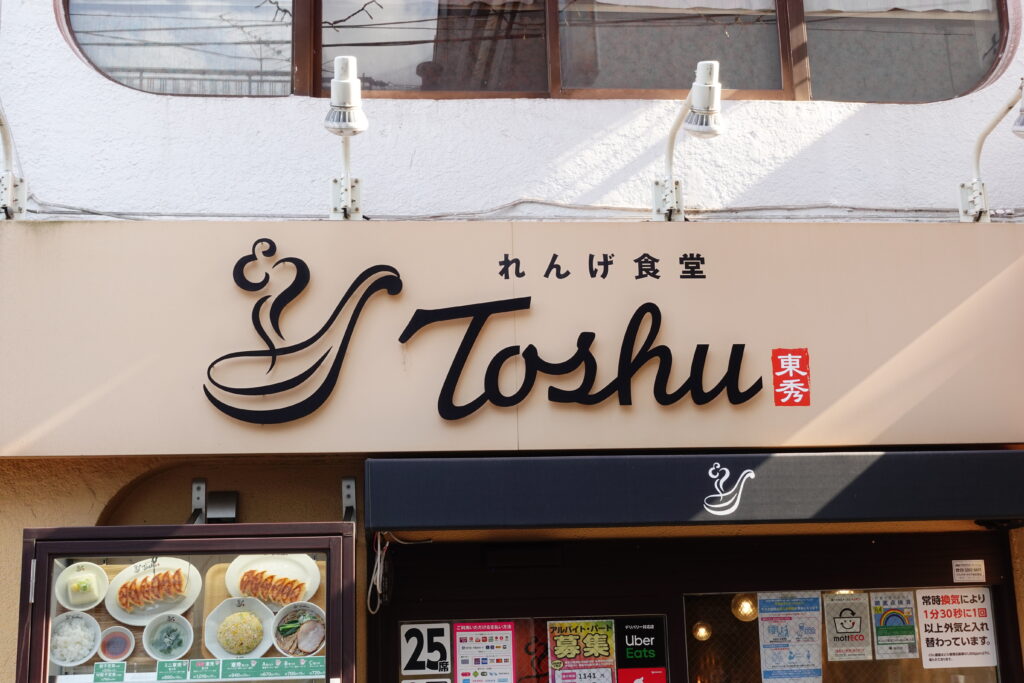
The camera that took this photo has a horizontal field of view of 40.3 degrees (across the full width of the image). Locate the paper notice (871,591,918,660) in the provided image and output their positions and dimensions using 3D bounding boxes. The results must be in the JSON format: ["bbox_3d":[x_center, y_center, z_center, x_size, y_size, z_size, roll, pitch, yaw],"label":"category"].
[{"bbox_3d":[1.229,0.911,4.474,0.143,0.210,0.010,0,-12,-5],"label":"paper notice"}]

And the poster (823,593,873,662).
[{"bbox_3d":[1.076,0.914,4.459,0.146,0.209,0.010,0,-12,-5],"label":"poster"}]

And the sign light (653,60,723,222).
[{"bbox_3d":[0.545,-0.613,4.303,0.130,0.343,0.550,0,-13,-5],"label":"sign light"}]

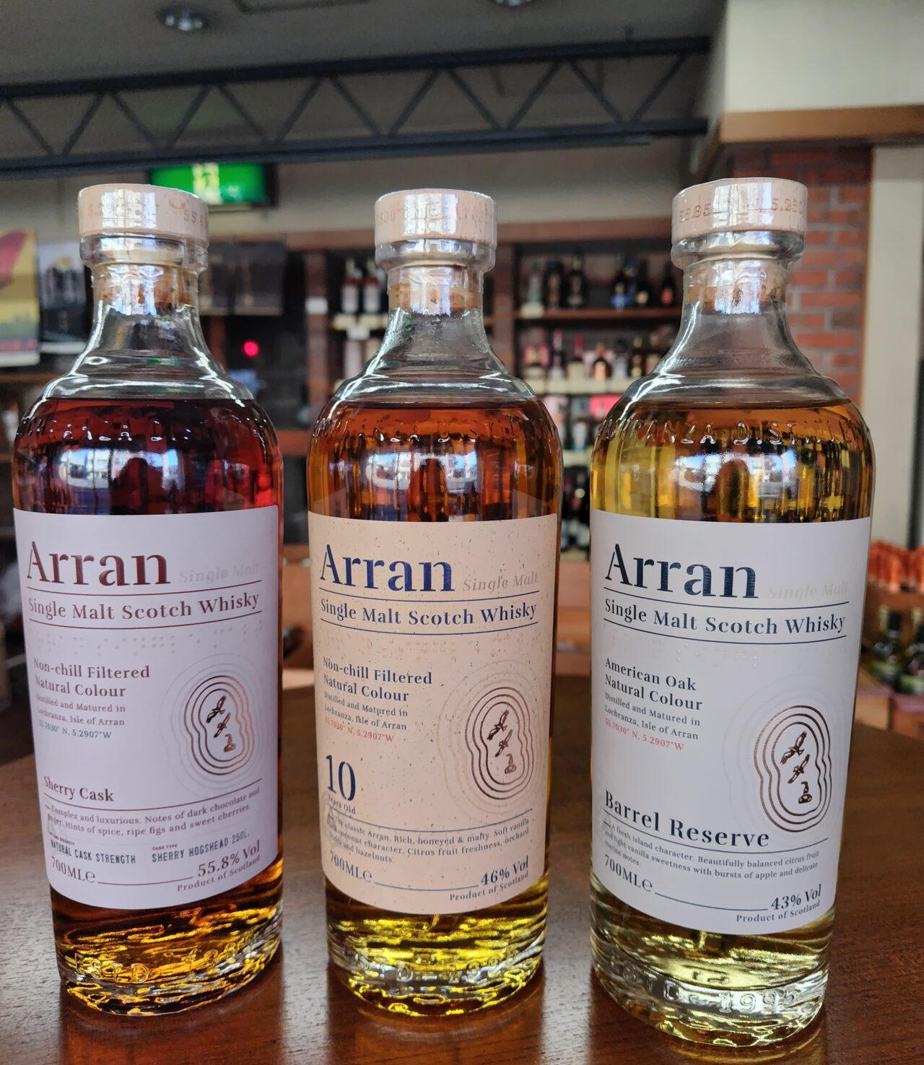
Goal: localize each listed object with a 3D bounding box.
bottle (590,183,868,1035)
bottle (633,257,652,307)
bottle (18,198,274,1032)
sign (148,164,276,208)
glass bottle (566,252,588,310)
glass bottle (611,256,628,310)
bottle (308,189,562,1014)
[{"bbox_3d":[0.083,0.024,0.263,0.083,0.252,0.083,3,8,18],"label":"bottle"},{"bbox_3d":[0.929,-1.288,4.214,0.080,0.247,0.080,1,7,8],"label":"bottle"},{"bbox_3d":[-0.102,0.021,0.277,0.083,0.252,0.083,-1,7,-9],"label":"bottle"},{"bbox_3d":[-1.314,-1.831,4.301,0.637,0.193,0.100,1,7,8],"label":"sign"},{"bbox_3d":[0.599,-1.315,4.260,0.082,0.282,0.082,1,7,8],"label":"glass bottle"},{"bbox_3d":[0.813,-1.291,4.231,0.078,0.263,0.078,1,7,8],"label":"glass bottle"},{"bbox_3d":[-0.009,0.022,0.276,0.083,0.252,0.083,1,7,5],"label":"bottle"}]

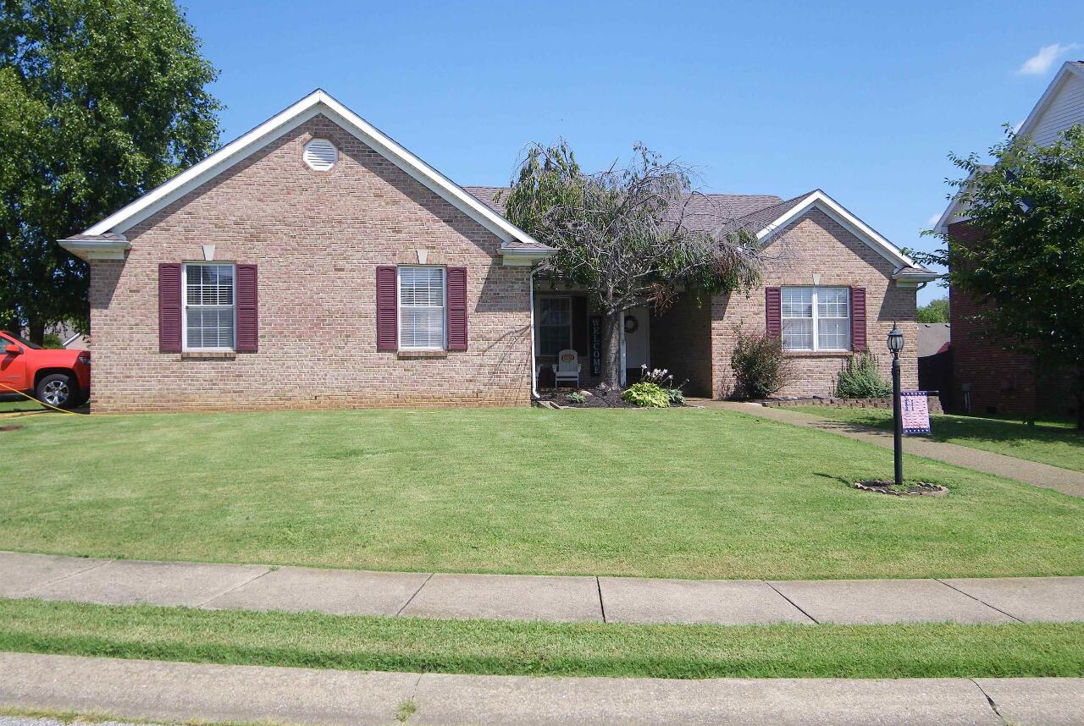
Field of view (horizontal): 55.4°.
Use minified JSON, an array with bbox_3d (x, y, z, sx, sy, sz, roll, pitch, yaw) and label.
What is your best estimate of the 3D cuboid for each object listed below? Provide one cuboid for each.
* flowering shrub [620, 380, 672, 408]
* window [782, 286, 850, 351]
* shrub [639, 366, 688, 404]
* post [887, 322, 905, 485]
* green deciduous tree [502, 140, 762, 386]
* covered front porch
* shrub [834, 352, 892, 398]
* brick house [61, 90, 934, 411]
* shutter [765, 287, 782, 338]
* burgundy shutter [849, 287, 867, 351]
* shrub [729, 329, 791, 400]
[{"bbox_3d":[2.110,0.629,20.737,0.950,0.527,0.900,-1,-1,0],"label":"flowering shrub"},{"bbox_3d":[6.360,-1.020,23.992,1.768,1.529,0.100,-1,-1,-13],"label":"window"},{"bbox_3d":[2.523,0.463,21.352,0.980,0.840,0.850,-1,-1,-13],"label":"shrub"},{"bbox_3d":[3.936,0.446,11.450,0.195,1.793,0.195,-1,-1,-13],"label":"post"},{"bbox_3d":[1.996,-2.097,21.902,5.400,5.200,4.600,-1,-1,-13],"label":"green deciduous tree"},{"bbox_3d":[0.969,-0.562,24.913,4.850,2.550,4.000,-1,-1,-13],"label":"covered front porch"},{"bbox_3d":[7.320,0.270,23.522,1.280,1.050,1.050,-1,-1,-13],"label":"shrub"},{"bbox_3d":[-0.558,-2.019,26.280,18.500,5.950,15.500,-1,-1,-13],"label":"brick house"},{"bbox_3d":[5.302,-0.995,23.689,0.375,1.490,0.040,-1,-1,-13],"label":"shutter"},{"bbox_3d":[7.427,-1.014,24.193,0.375,1.490,0.040,-1,-1,-13],"label":"burgundy shutter"},{"bbox_3d":[4.835,0.009,22.887,1.280,1.570,1.150,-1,-1,-13],"label":"shrub"}]

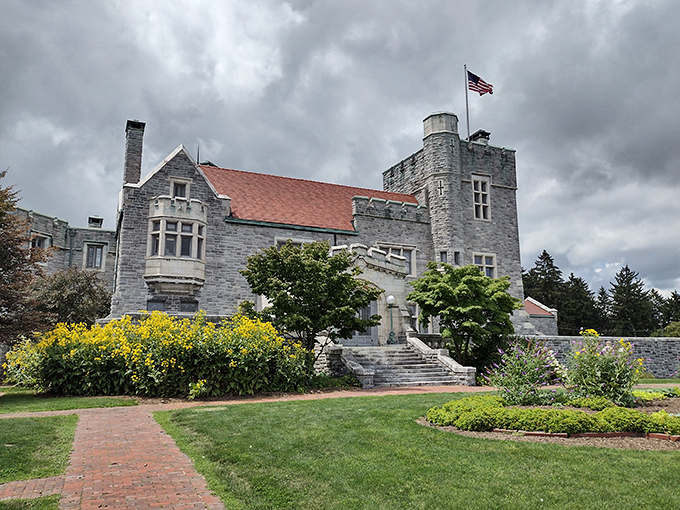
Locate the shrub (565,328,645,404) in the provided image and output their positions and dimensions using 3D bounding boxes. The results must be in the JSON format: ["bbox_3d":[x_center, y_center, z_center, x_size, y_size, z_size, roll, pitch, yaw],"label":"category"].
[{"bbox_3d":[6.882,2.901,13.800,1.950,2.000,1.850,-5,-11,26],"label":"shrub"}]

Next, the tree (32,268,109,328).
[{"bbox_3d":[-12.703,3.182,25.000,4.000,5.000,3.800,5,-11,-26],"label":"tree"}]

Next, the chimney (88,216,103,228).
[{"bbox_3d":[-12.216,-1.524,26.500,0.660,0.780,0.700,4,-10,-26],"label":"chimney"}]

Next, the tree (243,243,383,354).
[{"bbox_3d":[-1.185,2.315,21.031,5.600,5.700,5.200,0,-10,-3],"label":"tree"}]

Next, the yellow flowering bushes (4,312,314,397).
[{"bbox_3d":[-5.369,3.257,17.627,9.200,2.500,2.900,5,-11,-25],"label":"yellow flowering bushes"}]

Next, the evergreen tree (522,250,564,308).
[{"bbox_3d":[26.090,6.218,68.000,6.200,14.000,6.200,-4,-10,21],"label":"evergreen tree"}]

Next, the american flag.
[{"bbox_3d":[9.153,-11.252,34.800,1.800,1.750,0.450,-3,-10,16],"label":"american flag"}]

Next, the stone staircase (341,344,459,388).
[{"bbox_3d":[2.313,4.593,22.088,3.600,1.500,3.400,5,-11,-25],"label":"stone staircase"}]

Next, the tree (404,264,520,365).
[{"bbox_3d":[5.514,2.998,24.460,5.300,5.400,5.000,-2,-10,12],"label":"tree"}]

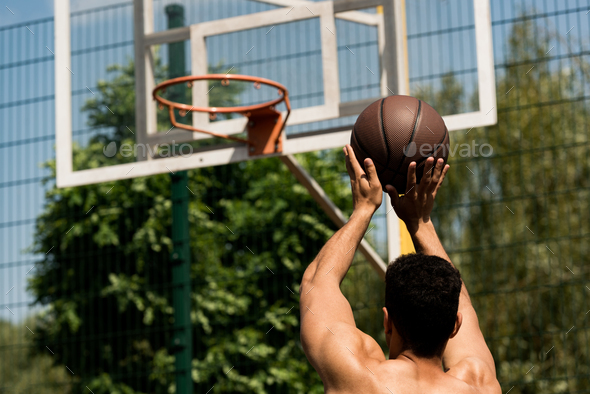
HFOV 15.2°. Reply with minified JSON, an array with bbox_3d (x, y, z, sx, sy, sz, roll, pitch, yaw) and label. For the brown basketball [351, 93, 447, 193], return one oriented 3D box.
[{"bbox_3d":[0.255,-0.128,5.380,0.240,0.240,0.240,-2,-12,0],"label":"brown basketball"}]

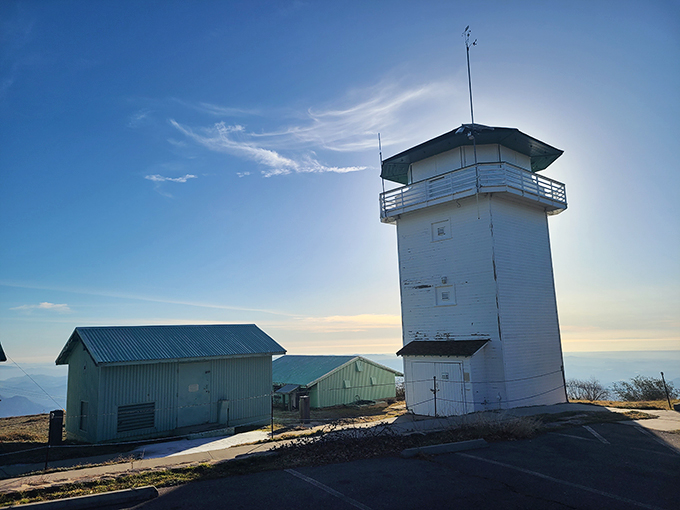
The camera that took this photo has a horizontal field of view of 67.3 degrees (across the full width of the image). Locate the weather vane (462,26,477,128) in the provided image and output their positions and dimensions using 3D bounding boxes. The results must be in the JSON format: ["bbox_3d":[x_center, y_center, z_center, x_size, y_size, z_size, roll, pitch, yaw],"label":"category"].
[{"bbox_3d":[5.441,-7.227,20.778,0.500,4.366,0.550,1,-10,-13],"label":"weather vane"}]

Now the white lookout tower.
[{"bbox_3d":[6.281,0.746,23.670,7.379,12.138,7.379,7,-13,-41],"label":"white lookout tower"}]

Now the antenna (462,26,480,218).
[{"bbox_3d":[5.493,-5.412,20.459,0.500,8.053,0.550,1,-10,-13],"label":"antenna"}]

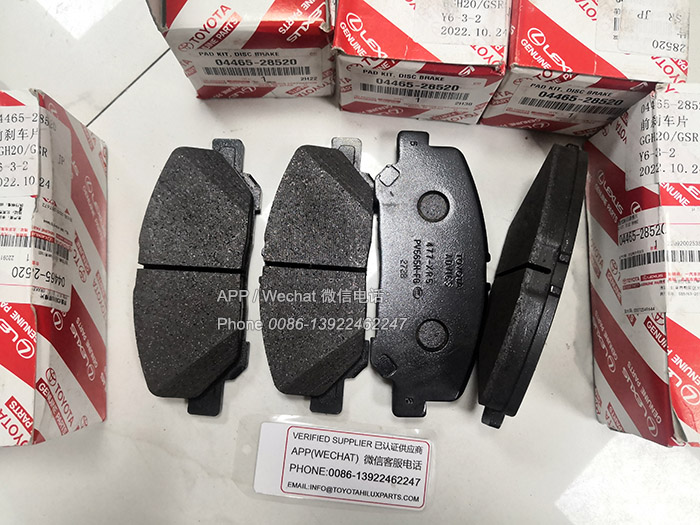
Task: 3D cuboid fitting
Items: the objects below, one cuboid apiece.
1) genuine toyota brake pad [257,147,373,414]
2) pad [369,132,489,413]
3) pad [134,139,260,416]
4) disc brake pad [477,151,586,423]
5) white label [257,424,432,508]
[{"bbox_3d":[-0.017,0.003,0.301,0.062,0.018,0.155,4,81,0],"label":"genuine toyota brake pad"},{"bbox_3d":[0.044,0.005,0.302,0.062,0.018,0.155,2,81,-1],"label":"pad"},{"bbox_3d":[-0.083,0.004,0.300,0.062,0.018,0.155,3,81,0],"label":"pad"},{"bbox_3d":[0.086,0.007,0.266,0.017,0.062,0.147,18,83,3],"label":"disc brake pad"},{"bbox_3d":[-0.004,0.109,0.293,0.093,0.002,0.037,6,81,0],"label":"white label"}]

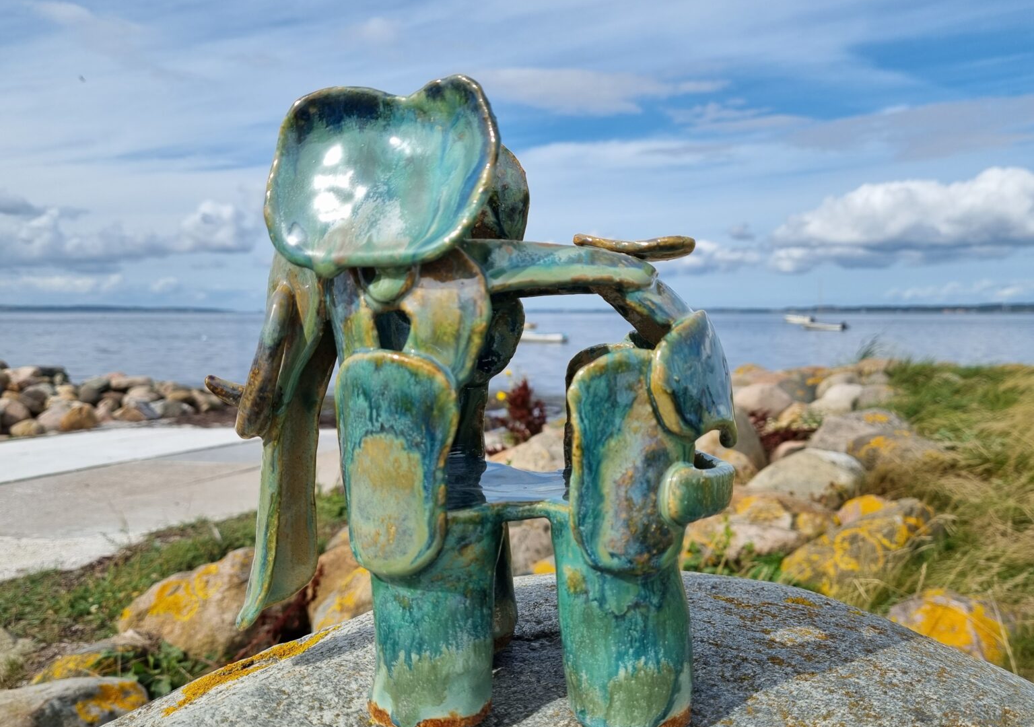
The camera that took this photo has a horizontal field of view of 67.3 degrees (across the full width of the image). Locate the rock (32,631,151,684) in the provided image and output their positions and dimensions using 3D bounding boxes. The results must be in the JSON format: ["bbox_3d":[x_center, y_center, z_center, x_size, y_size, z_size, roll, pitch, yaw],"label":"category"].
[{"bbox_3d":[-1.124,0.787,2.050,0.312,0.170,0.280,-2,4,-29],"label":"rock"}]

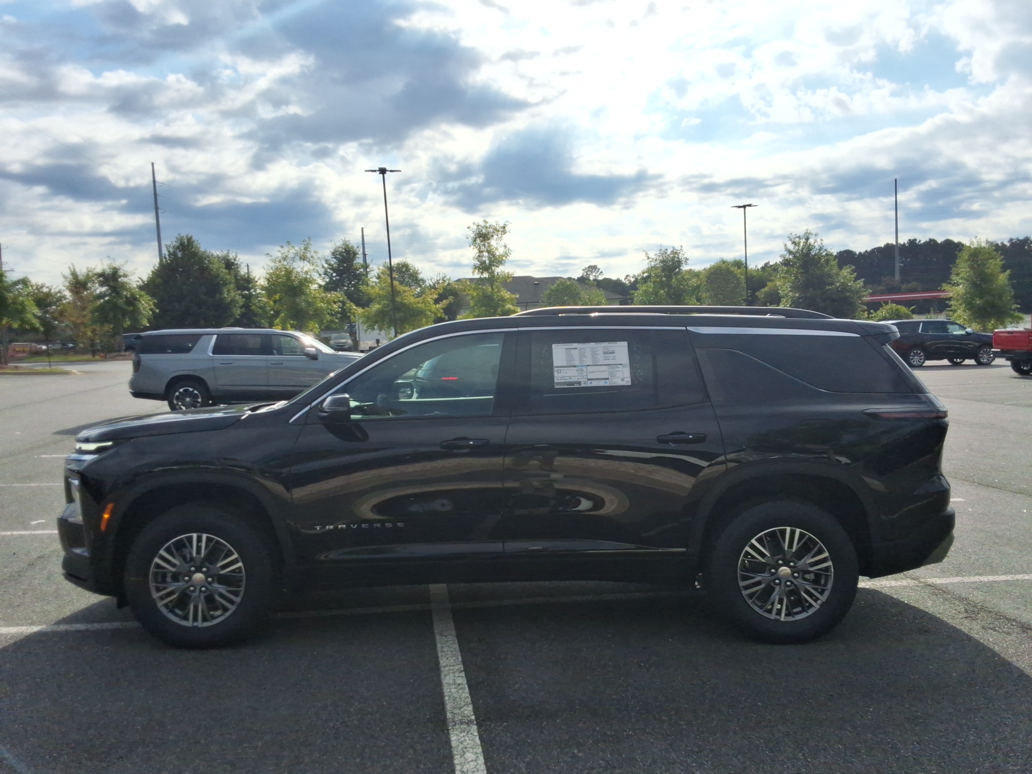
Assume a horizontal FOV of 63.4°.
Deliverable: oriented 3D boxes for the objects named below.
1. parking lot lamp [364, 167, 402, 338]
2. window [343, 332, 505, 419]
[{"bbox_3d":[-5.407,-5.024,36.000,1.600,8.900,1.500,-2,4,-9],"label":"parking lot lamp"},{"bbox_3d":[-0.495,-0.059,4.500,0.870,0.470,0.130,-1,4,0],"label":"window"}]

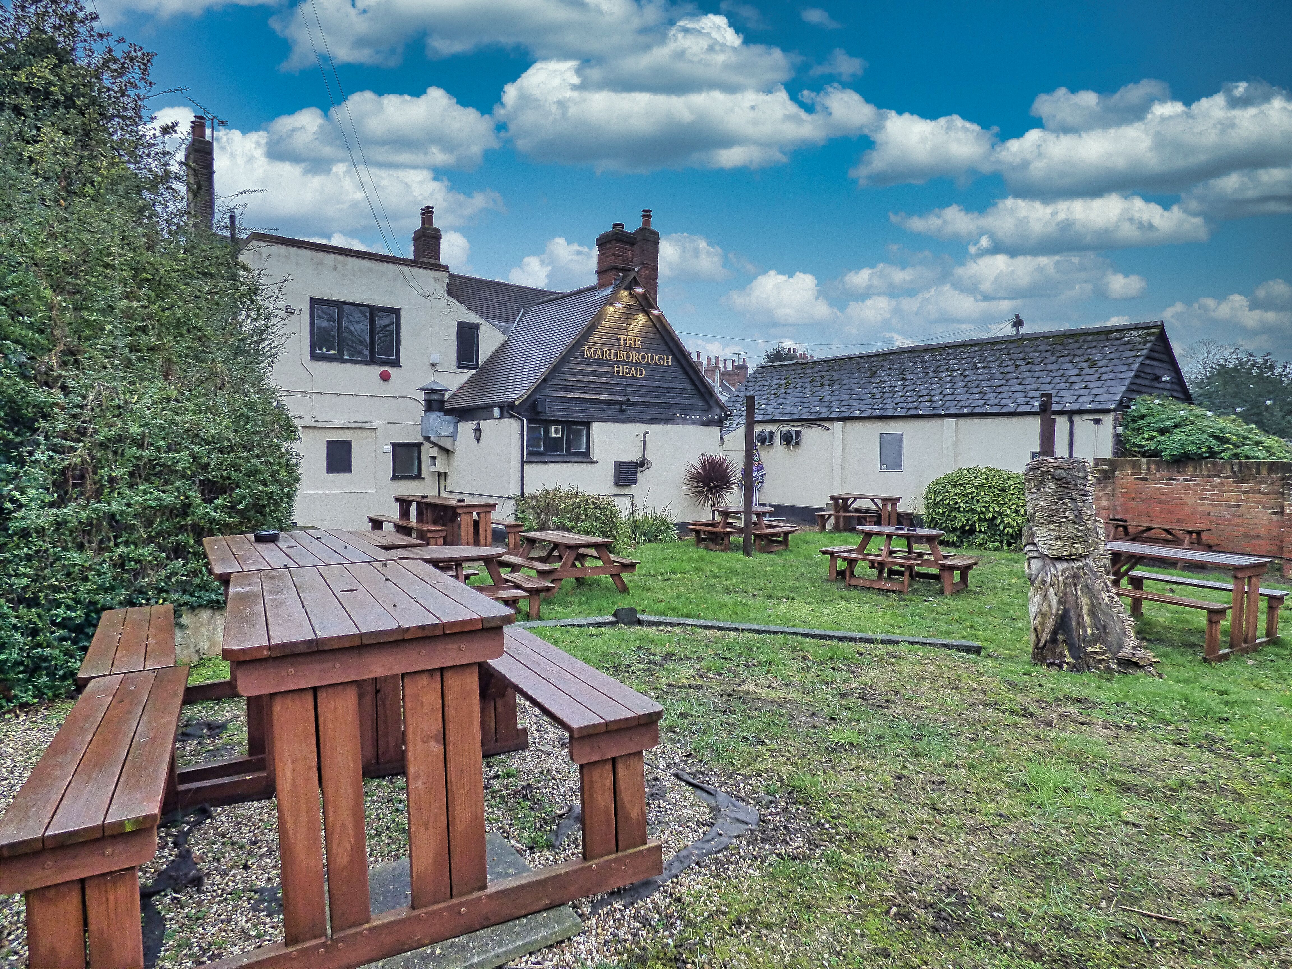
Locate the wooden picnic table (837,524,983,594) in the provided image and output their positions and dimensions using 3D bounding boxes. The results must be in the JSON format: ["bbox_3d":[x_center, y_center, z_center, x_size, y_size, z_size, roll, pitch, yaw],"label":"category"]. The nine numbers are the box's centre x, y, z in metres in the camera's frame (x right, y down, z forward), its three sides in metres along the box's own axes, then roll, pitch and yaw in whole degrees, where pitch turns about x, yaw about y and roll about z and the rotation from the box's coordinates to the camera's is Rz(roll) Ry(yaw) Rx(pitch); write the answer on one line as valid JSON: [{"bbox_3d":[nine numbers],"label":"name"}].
[{"bbox_3d":[3.378,0.976,9.986,1.840,0.730,1.840,3,2,37],"label":"wooden picnic table"}]

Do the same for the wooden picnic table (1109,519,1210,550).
[{"bbox_3d":[8.350,1.050,12.200,1.450,0.730,1.340,-1,3,-38],"label":"wooden picnic table"}]

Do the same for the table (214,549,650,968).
[{"bbox_3d":[-0.830,0.690,2.180,1.400,0.790,1.220,-3,3,-28],"label":"table"}]

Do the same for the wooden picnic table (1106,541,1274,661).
[{"bbox_3d":[5.065,1.050,7.197,1.410,0.790,1.340,-1,4,-29],"label":"wooden picnic table"}]

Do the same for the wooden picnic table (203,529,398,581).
[{"bbox_3d":[-1.627,0.694,3.452,0.668,0.812,1.227,-2,4,-32],"label":"wooden picnic table"}]

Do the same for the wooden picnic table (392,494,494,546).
[{"bbox_3d":[-3.196,0.652,11.790,0.680,0.790,2.350,-1,3,-39],"label":"wooden picnic table"}]

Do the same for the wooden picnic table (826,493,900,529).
[{"bbox_3d":[4.466,0.631,15.216,0.680,0.770,1.250,-1,3,-40],"label":"wooden picnic table"}]

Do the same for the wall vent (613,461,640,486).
[{"bbox_3d":[-0.358,-0.198,13.930,0.440,0.440,0.140,-1,3,-39],"label":"wall vent"}]

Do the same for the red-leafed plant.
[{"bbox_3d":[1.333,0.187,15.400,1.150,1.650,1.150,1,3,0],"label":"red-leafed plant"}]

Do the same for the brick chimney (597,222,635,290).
[{"bbox_3d":[-0.592,-4.522,14.700,0.540,1.360,0.660,-1,3,-39],"label":"brick chimney"}]

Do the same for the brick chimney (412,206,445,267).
[{"bbox_3d":[-6.851,-7.753,23.400,0.620,1.950,0.740,-1,3,-39],"label":"brick chimney"}]

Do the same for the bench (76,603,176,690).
[{"bbox_3d":[-2.171,0.879,3.183,0.286,0.478,1.213,-2,4,-32],"label":"bench"}]

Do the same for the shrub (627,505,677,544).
[{"bbox_3d":[0.123,0.745,13.950,0.780,0.720,0.680,-1,3,-39],"label":"shrub"}]

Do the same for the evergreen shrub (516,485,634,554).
[{"bbox_3d":[-1.199,0.579,12.400,1.850,1.080,1.050,-1,3,-39],"label":"evergreen shrub"}]

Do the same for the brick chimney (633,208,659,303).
[{"bbox_3d":[0.014,-6.160,20.200,0.470,2.500,0.550,-1,3,-39],"label":"brick chimney"}]

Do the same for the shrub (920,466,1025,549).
[{"bbox_3d":[6.227,0.421,13.850,1.400,1.500,2.000,-1,3,-40],"label":"shrub"}]

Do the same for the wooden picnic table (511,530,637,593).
[{"bbox_3d":[-1.159,1.115,10.600,1.450,0.730,1.800,-2,2,-30],"label":"wooden picnic table"}]

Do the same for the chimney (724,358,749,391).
[{"bbox_3d":[6.899,-8.440,57.000,1.500,2.600,1.000,-1,3,-39],"label":"chimney"}]

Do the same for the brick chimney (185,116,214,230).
[{"bbox_3d":[-11.863,-8.126,19.870,0.460,2.950,0.950,-1,3,-39],"label":"brick chimney"}]

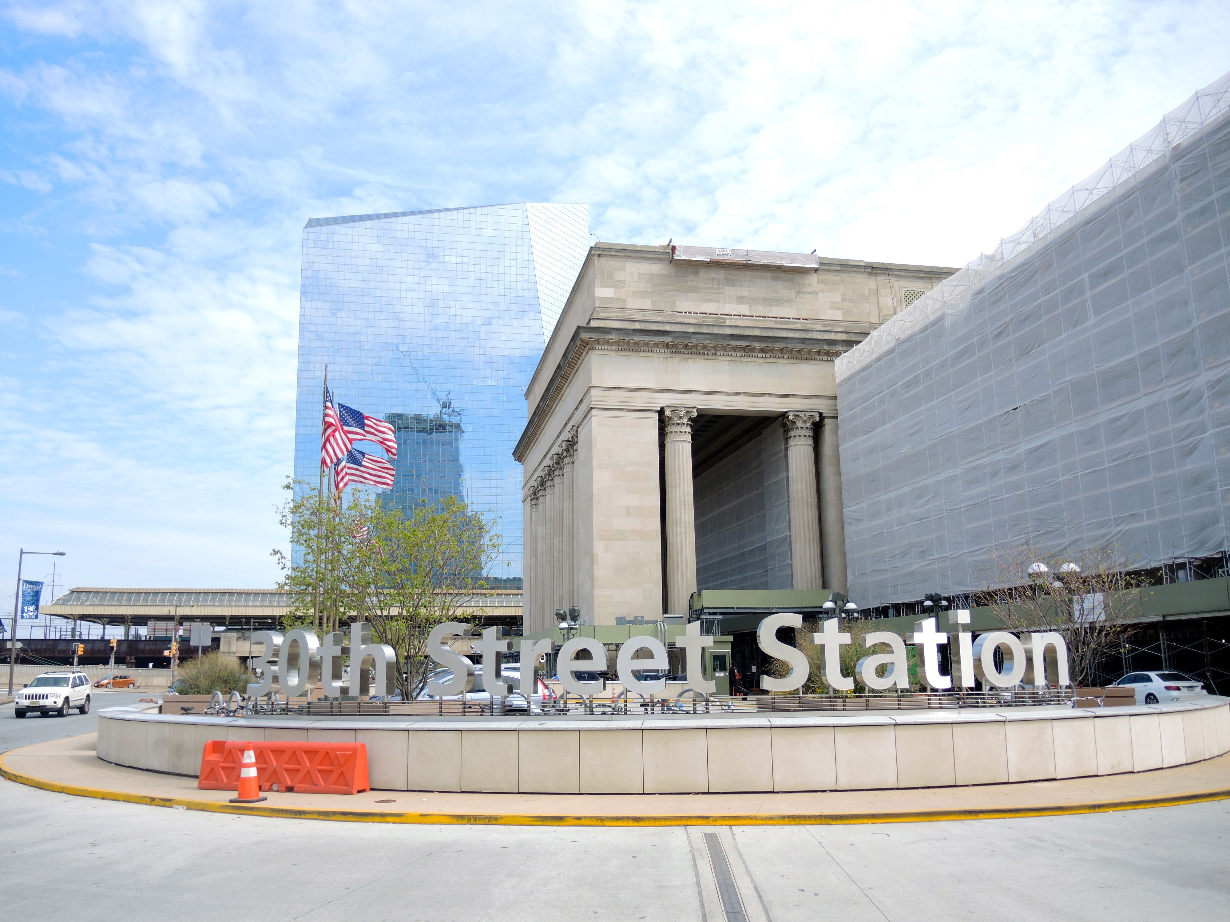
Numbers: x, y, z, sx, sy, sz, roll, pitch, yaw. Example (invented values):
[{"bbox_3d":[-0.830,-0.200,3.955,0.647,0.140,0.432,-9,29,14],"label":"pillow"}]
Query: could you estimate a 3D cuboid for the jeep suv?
[{"bbox_3d":[-23.656,9.938,42.123,1.920,1.750,4.740,2,-12,-13],"label":"jeep suv"}]

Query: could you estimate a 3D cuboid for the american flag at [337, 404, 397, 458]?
[{"bbox_3d":[-11.670,-1.436,46.832,2.737,2.770,0.800,-1,-12,0],"label":"american flag"}]

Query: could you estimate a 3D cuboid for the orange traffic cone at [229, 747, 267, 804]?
[{"bbox_3d":[-4.561,3.889,12.466,0.360,0.700,0.360,4,-13,-20],"label":"orange traffic cone"}]

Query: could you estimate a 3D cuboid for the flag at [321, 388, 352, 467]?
[{"bbox_3d":[-12.097,-1.483,43.266,1.338,3.702,0.800,-1,-12,0],"label":"flag"}]

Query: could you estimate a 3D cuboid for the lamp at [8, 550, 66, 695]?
[{"bbox_3d":[-38.219,10.689,65.814,2.850,9.512,0.400,5,-13,-24],"label":"lamp"}]

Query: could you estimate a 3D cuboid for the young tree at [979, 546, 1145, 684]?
[{"bbox_3d":[13.016,4.551,28.644,4.426,4.264,4.300,-6,-13,23],"label":"young tree"}]

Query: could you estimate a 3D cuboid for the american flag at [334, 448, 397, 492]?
[{"bbox_3d":[-13.712,0.501,54.605,3.258,2.476,0.800,-1,-12,0],"label":"american flag"}]

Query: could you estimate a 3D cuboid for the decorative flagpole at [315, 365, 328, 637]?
[{"bbox_3d":[-12.502,3.098,42.302,0.200,14.945,0.200,2,-12,-12],"label":"decorative flagpole"}]

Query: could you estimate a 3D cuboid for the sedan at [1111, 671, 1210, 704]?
[{"bbox_3d":[22.392,9.660,41.823,1.870,1.470,4.870,1,-12,-10],"label":"sedan"}]

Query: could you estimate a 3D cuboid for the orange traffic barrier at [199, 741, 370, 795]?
[{"bbox_3d":[-4.485,4.155,13.541,2.548,0.620,0.380,-5,-13,21],"label":"orange traffic barrier"}]

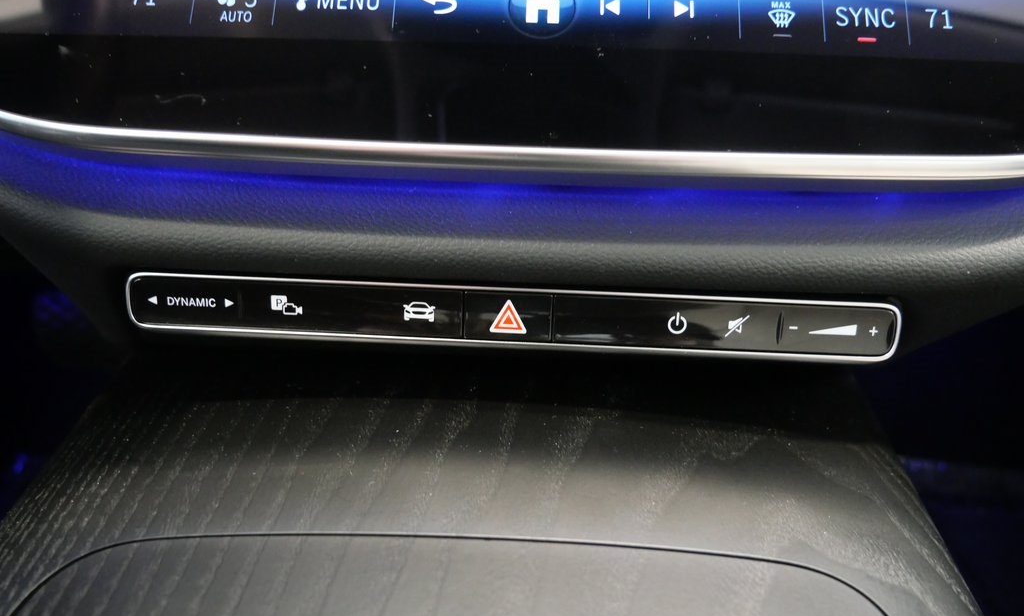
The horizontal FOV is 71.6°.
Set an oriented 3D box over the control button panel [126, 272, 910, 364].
[{"bbox_3d":[-0.001,0.002,0.246,0.262,0.020,0.018,2,13,2],"label":"control button panel"}]

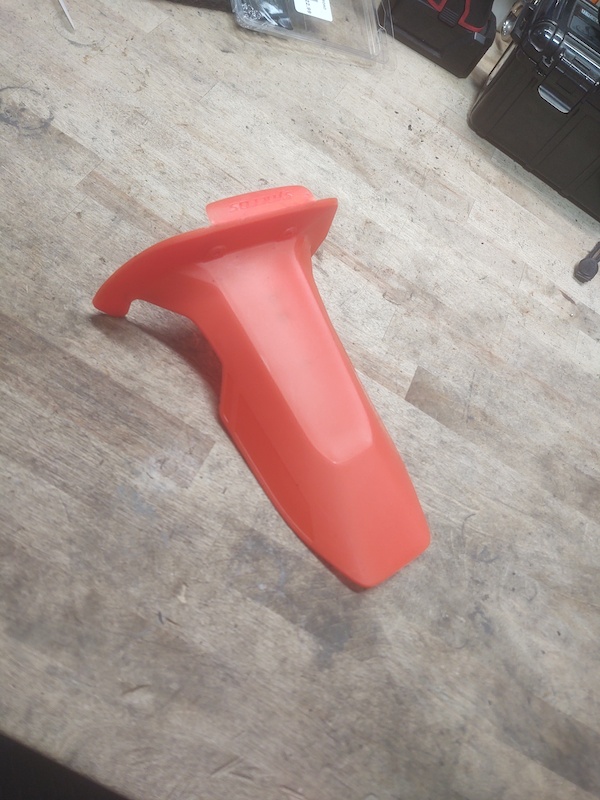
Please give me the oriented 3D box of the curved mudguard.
[{"bbox_3d":[0.019,-0.011,0.433,0.206,0.100,0.268,-24,76,-33],"label":"curved mudguard"}]

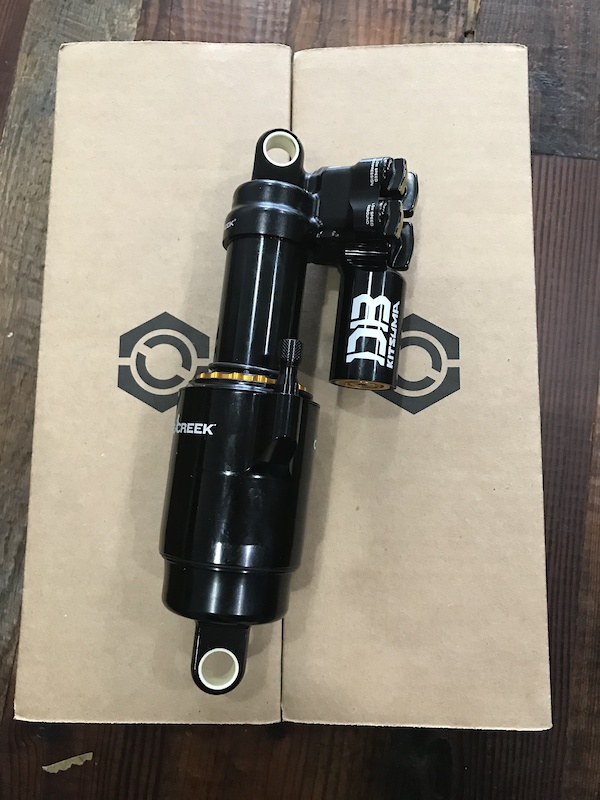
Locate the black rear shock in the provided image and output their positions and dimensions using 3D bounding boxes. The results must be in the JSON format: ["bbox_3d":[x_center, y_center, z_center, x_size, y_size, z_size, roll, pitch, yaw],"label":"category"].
[{"bbox_3d":[-0.001,0.002,0.279,0.099,0.059,0.240,8,82,-10],"label":"black rear shock"}]

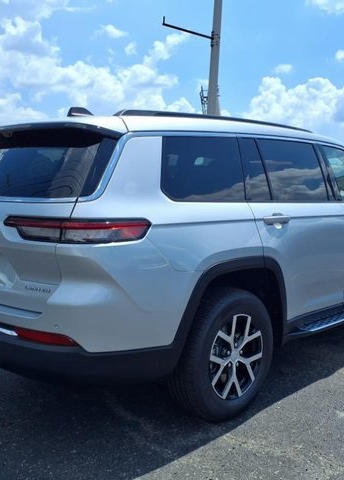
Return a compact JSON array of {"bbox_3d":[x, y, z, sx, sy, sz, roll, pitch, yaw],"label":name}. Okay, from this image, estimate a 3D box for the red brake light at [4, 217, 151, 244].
[{"bbox_3d":[-0.463,-0.059,2.389,0.450,0.118,0.560,-5,7,-44],"label":"red brake light"}]

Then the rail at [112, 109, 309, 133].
[{"bbox_3d":[0.391,-0.759,3.233,1.900,0.080,0.065,-7,9,-43],"label":"rail"}]

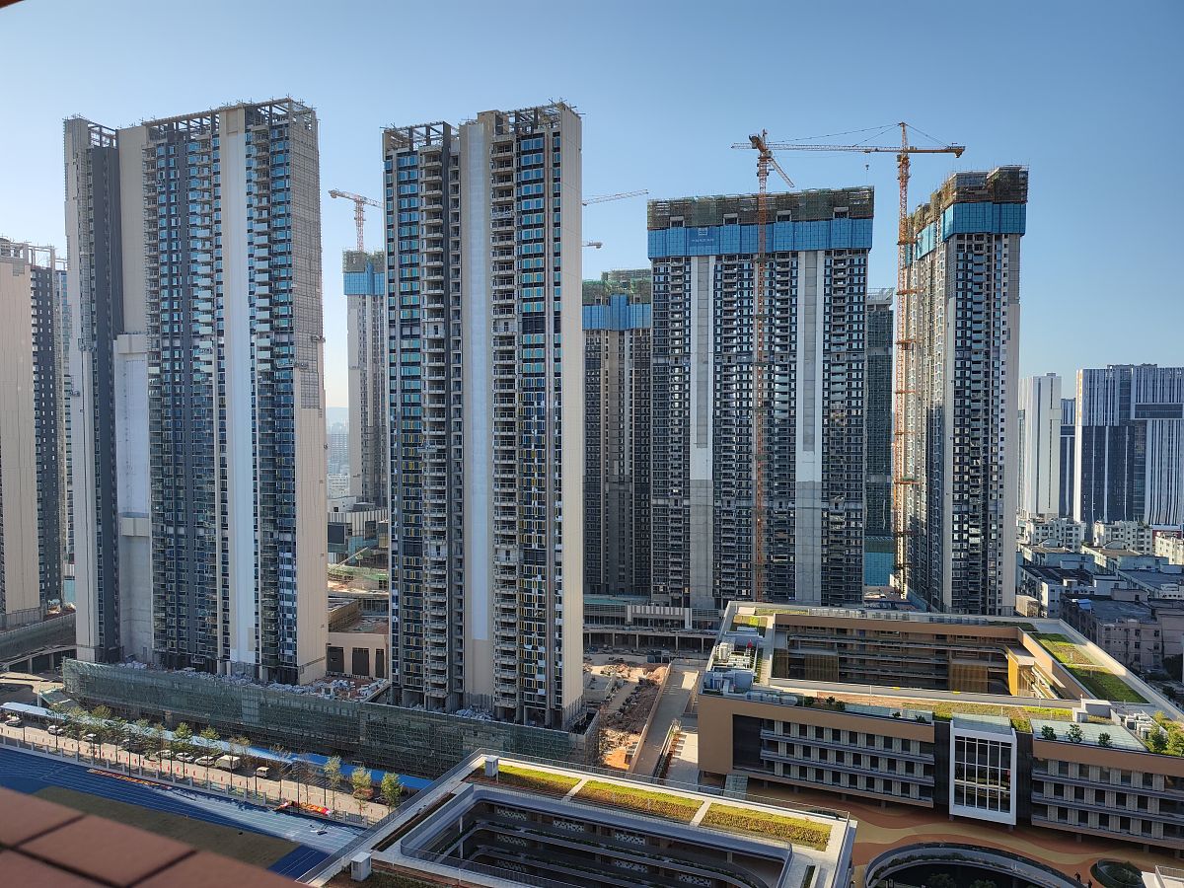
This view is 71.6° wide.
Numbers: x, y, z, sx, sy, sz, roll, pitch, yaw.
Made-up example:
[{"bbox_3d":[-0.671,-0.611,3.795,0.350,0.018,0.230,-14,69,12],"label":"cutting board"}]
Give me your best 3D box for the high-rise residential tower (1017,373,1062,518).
[{"bbox_3d":[301.640,4.710,553.830,17.750,101.220,30.000,0,2,12],"label":"high-rise residential tower"}]

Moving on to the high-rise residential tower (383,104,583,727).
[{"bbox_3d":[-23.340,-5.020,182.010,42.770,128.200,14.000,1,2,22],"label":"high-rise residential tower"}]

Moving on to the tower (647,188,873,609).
[{"bbox_3d":[57.250,-13.640,282.240,73.000,137.500,20.000,0,2,13],"label":"tower"}]

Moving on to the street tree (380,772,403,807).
[{"bbox_3d":[-40.410,70.790,164.740,4.200,9.600,4.200,1,2,21],"label":"street tree"}]

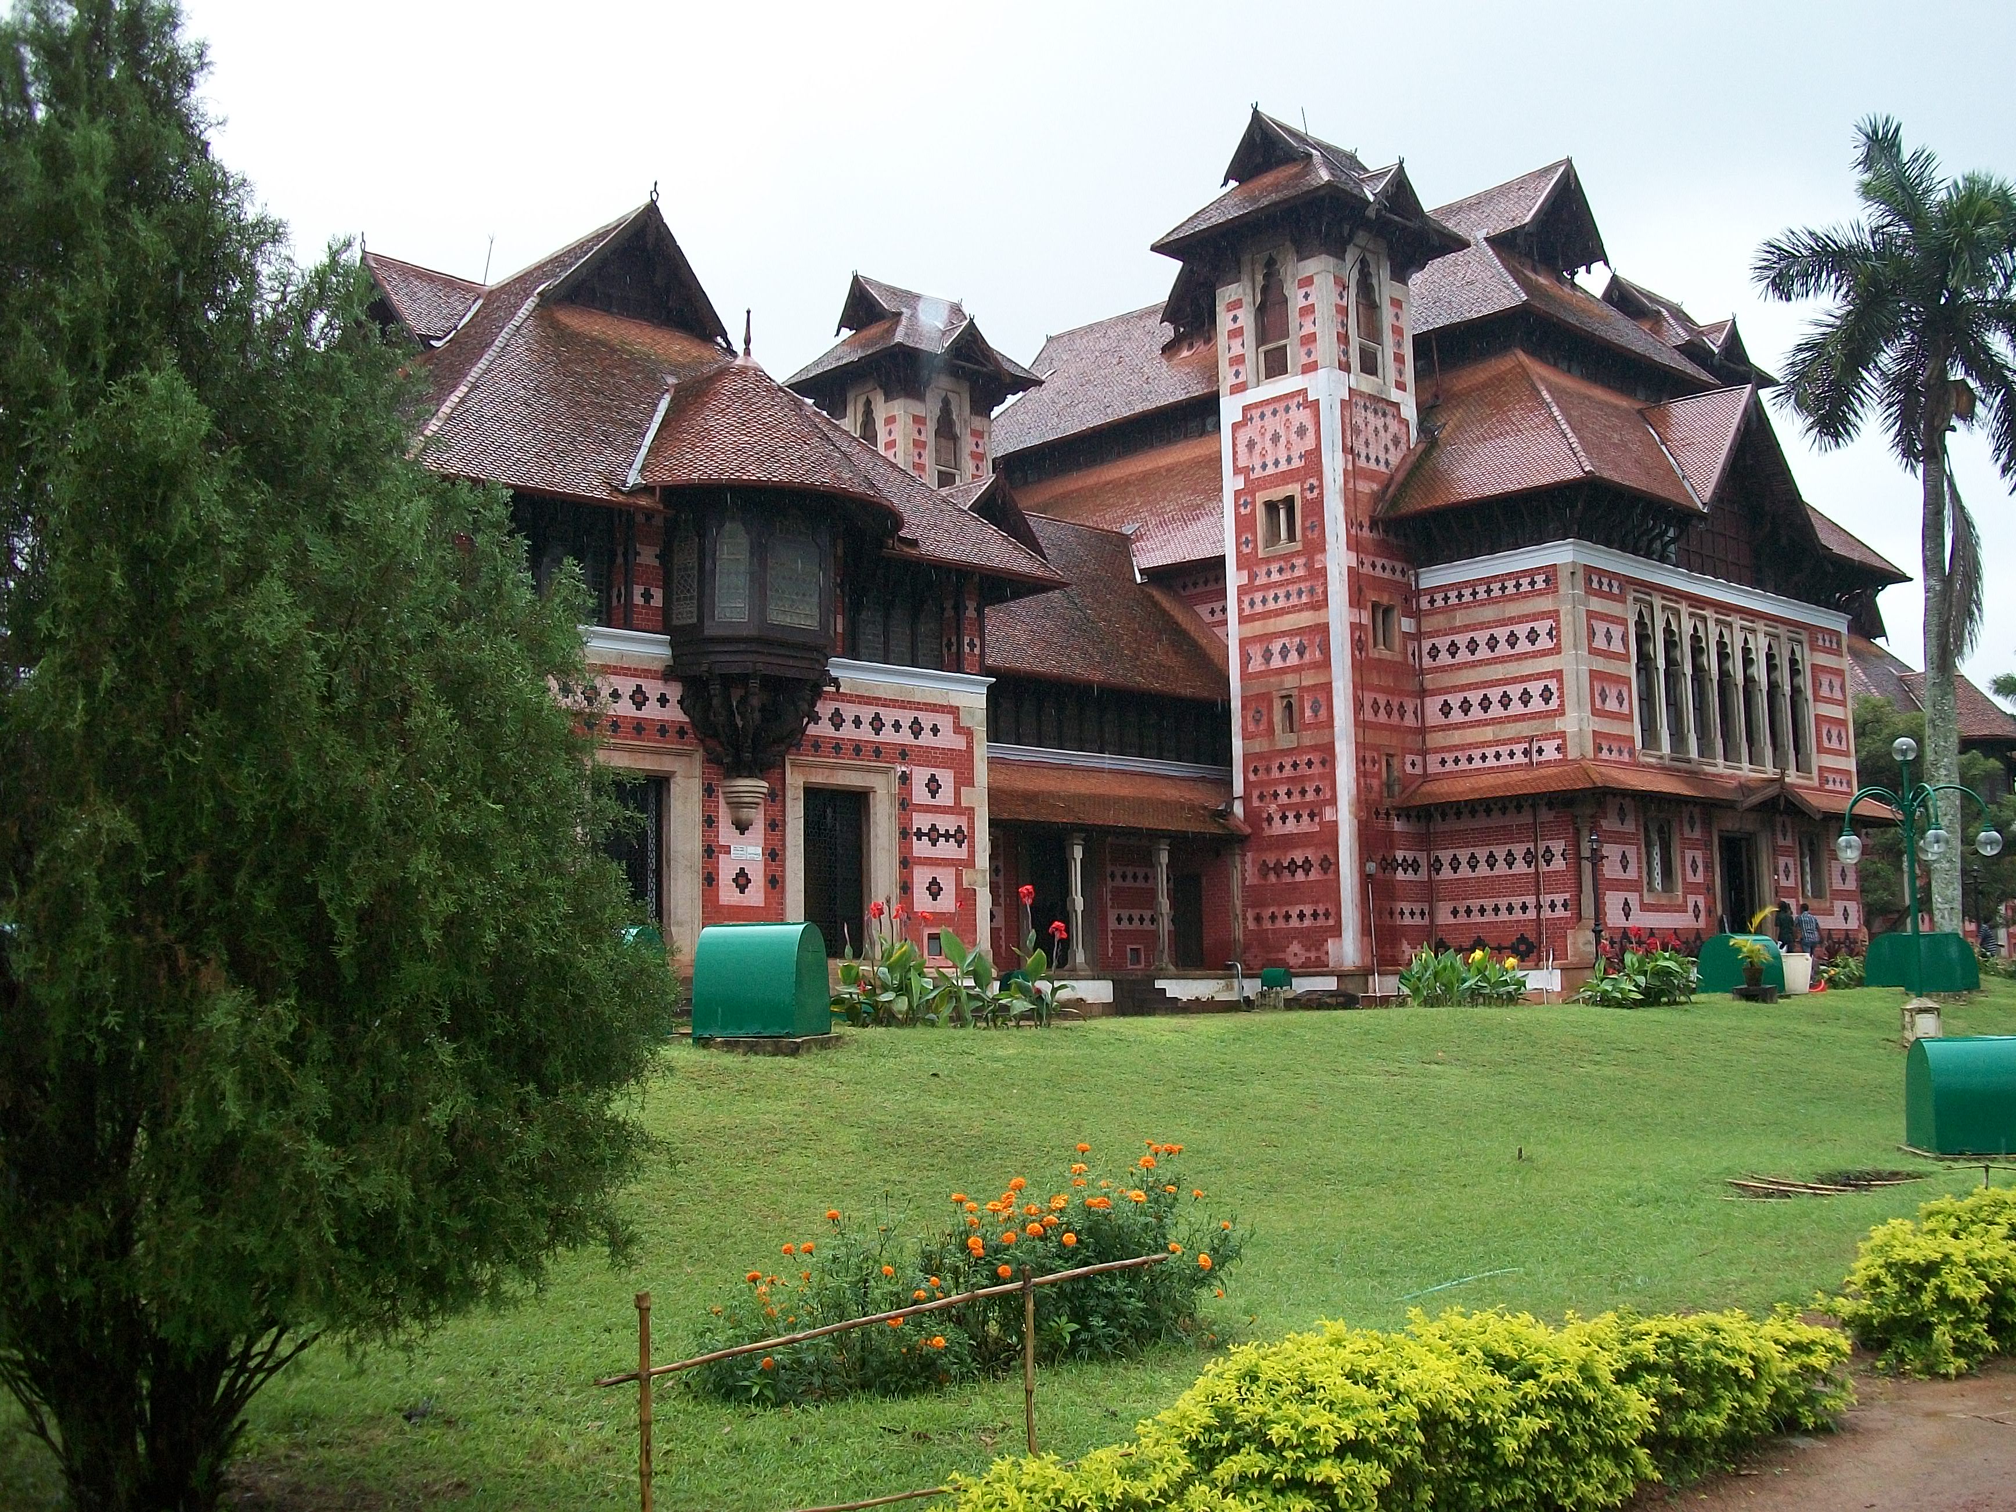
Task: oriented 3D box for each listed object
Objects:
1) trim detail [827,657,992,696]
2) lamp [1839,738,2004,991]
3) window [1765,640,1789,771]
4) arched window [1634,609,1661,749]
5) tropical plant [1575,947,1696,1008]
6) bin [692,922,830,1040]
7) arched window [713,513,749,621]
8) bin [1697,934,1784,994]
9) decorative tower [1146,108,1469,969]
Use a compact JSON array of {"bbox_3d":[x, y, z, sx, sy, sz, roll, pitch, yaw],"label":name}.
[{"bbox_3d":[-1.518,-1.227,29.295,3.357,0.300,0.280,5,-9,-43],"label":"trim detail"},{"bbox_3d":[11.411,1.361,23.299,1.880,3.218,1.950,-4,-8,26],"label":"lamp"},{"bbox_3d":[17.114,-1.111,41.499,0.760,2.839,0.280,5,-9,-43],"label":"window"},{"bbox_3d":[12.894,-1.563,37.582,0.760,2.865,0.280,5,-9,-43],"label":"arched window"},{"bbox_3d":[10.243,3.598,30.300,1.860,1.020,1.150,-3,-7,18],"label":"tropical plant"},{"bbox_3d":[-2.144,1.948,16.200,0.930,0.970,1.050,-2,-7,10],"label":"bin"},{"bbox_3d":[-3.888,-2.628,26.212,0.463,1.536,0.120,-1,-7,-2],"label":"arched window"},{"bbox_3d":[12.270,3.460,31.100,0.930,0.970,1.050,3,-8,-31],"label":"bin"},{"bbox_3d":[6.560,-4.372,38.576,4.800,18.050,4.700,5,-9,-43],"label":"decorative tower"}]

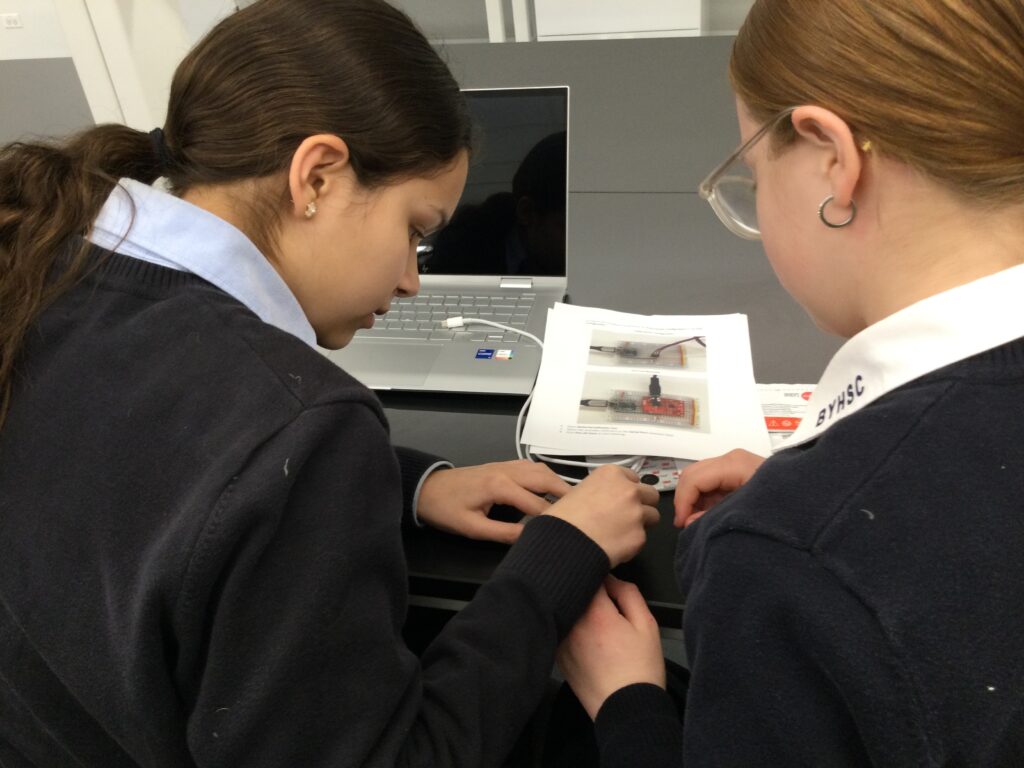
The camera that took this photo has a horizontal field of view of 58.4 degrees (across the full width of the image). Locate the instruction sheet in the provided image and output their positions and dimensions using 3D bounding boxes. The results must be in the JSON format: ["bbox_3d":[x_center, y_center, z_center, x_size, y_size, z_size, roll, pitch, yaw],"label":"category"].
[{"bbox_3d":[0.135,-0.013,0.920,0.216,0.016,0.279,2,32,8],"label":"instruction sheet"}]

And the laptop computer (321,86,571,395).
[{"bbox_3d":[-0.130,-0.171,1.043,0.358,0.230,0.335,2,33,12],"label":"laptop computer"}]

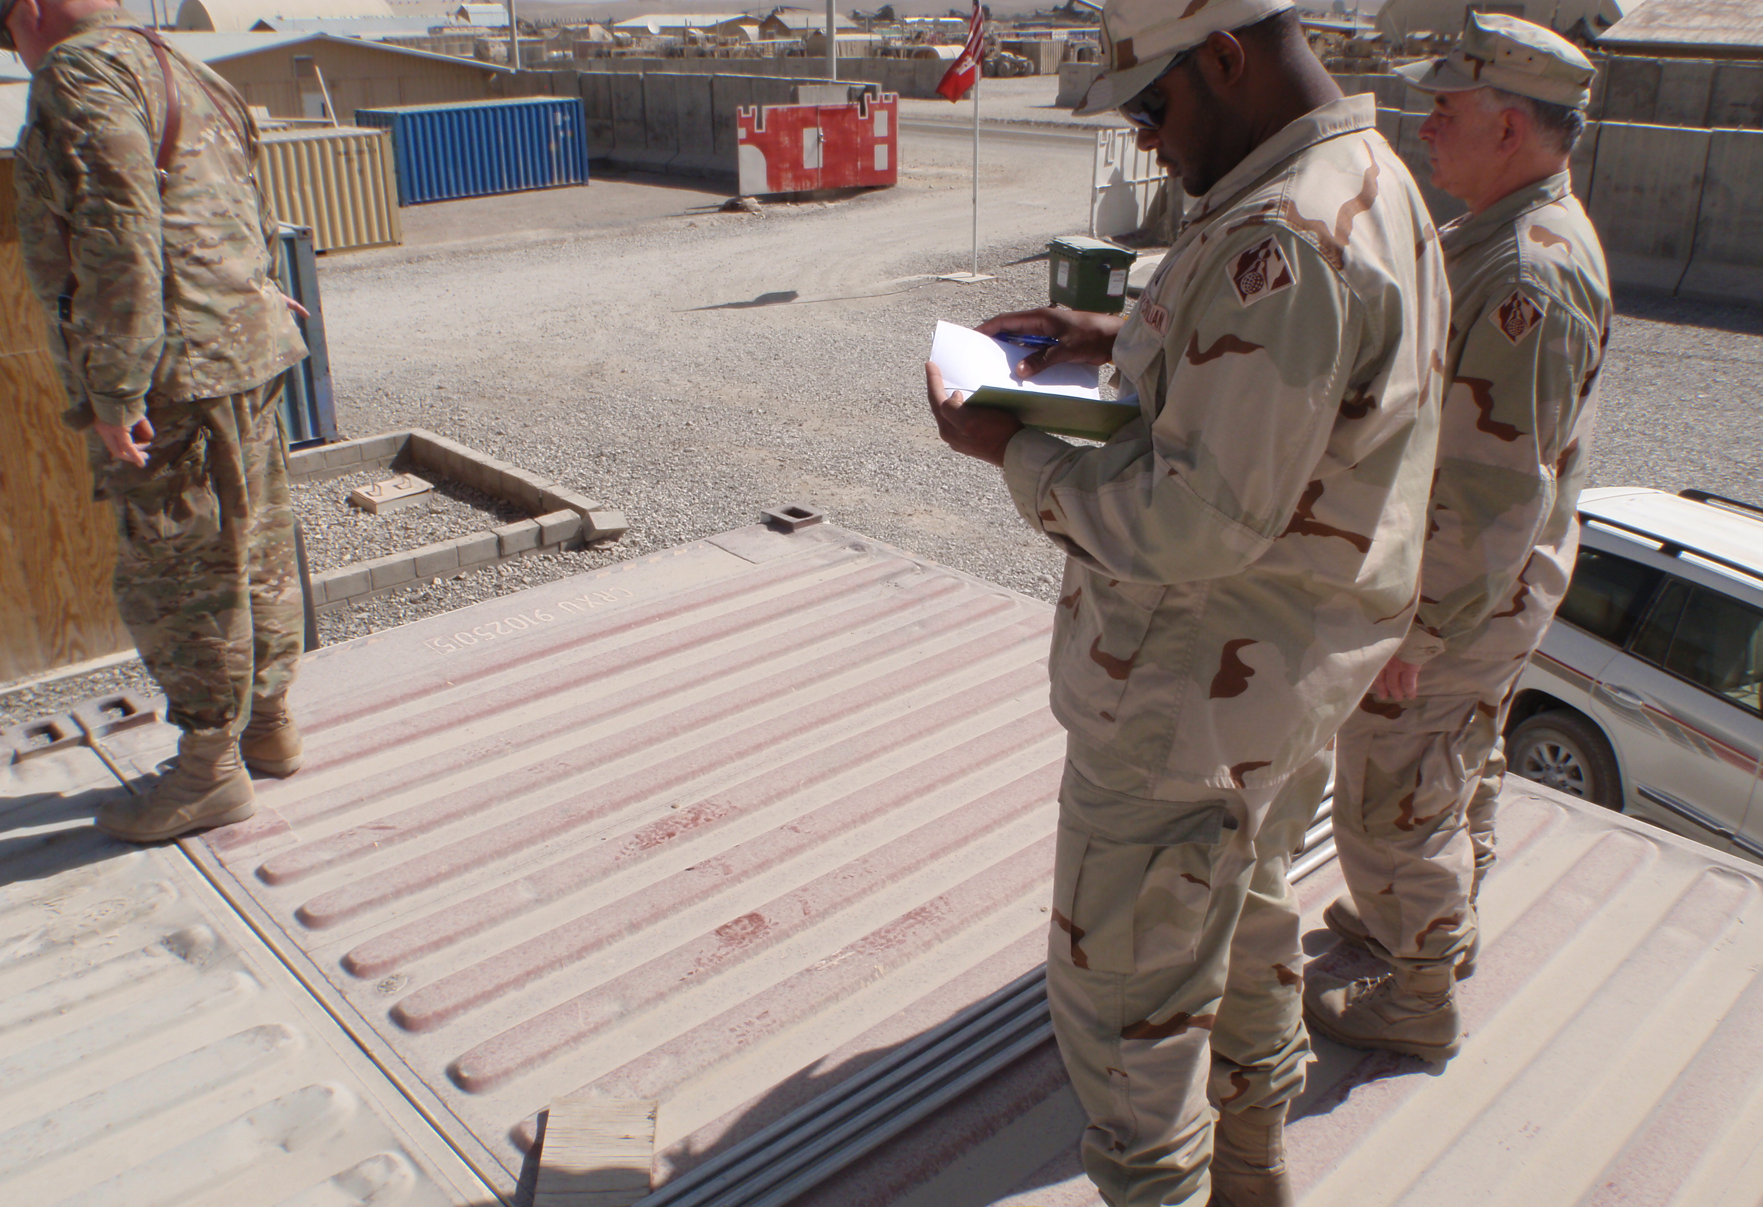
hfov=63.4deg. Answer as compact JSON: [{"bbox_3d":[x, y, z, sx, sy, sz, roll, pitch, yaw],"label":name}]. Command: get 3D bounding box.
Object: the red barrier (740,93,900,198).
[{"bbox_3d":[-1.803,-13.493,42.257,5.200,2.550,0.200,-12,25,-26],"label":"red barrier"}]

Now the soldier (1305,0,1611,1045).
[{"bbox_3d":[0.935,-0.083,2.381,0.420,1.700,0.530,16,27,33],"label":"soldier"}]

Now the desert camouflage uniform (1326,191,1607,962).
[{"bbox_3d":[0.945,-0.055,2.392,0.380,1.340,0.530,16,27,33],"label":"desert camouflage uniform"}]

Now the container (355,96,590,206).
[{"bbox_3d":[-12.225,-13.687,43.022,6.060,2.590,2.440,-19,29,-38],"label":"container"}]

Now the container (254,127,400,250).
[{"bbox_3d":[-14.617,-9.431,32.928,6.060,2.590,2.440,-20,30,-40],"label":"container"}]

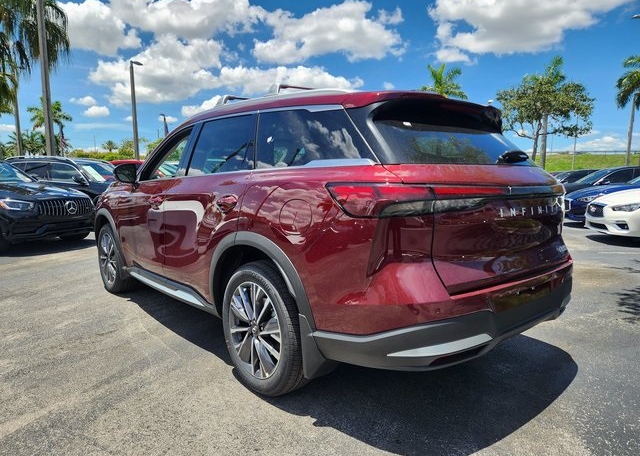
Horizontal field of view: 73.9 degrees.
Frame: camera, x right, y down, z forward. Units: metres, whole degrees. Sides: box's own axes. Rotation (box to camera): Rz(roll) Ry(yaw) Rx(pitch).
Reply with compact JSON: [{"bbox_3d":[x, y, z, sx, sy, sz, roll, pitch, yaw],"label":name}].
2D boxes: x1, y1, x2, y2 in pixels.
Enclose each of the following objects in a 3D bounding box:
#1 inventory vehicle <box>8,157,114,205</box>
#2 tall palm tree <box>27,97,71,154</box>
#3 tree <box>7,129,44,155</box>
[{"bbox_3d":[-6.107,-0.891,10.915,4.850,1.770,1.940,1,7,16],"label":"inventory vehicle"},{"bbox_3d":[-24.710,-7.614,39.360,3.500,8.850,3.500,-5,8,-32],"label":"tall palm tree"},{"bbox_3d":[-32.542,-7.486,47.422,3.700,6.860,3.700,-5,8,-33],"label":"tree"}]

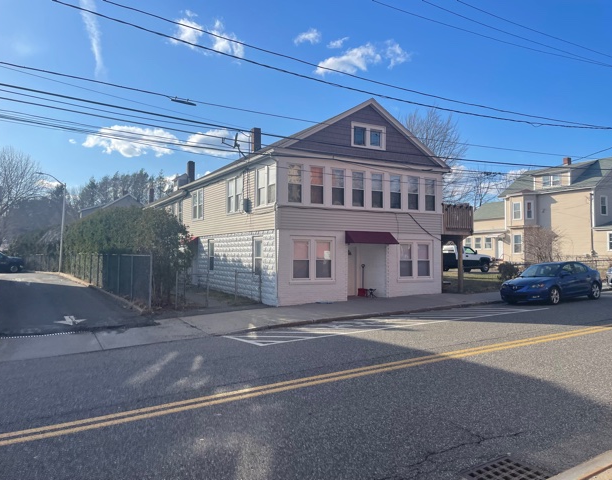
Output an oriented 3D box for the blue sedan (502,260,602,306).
[{"bbox_3d":[9.106,1.537,17.748,4.500,1.460,1.770,0,-2,-33],"label":"blue sedan"}]

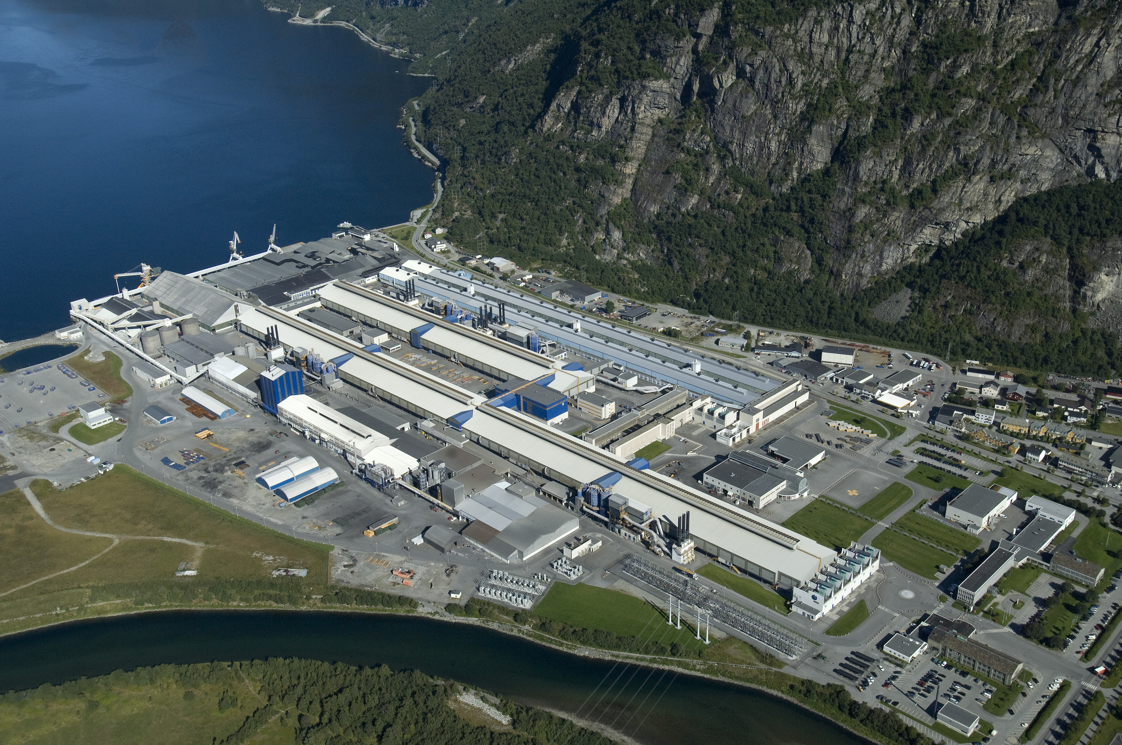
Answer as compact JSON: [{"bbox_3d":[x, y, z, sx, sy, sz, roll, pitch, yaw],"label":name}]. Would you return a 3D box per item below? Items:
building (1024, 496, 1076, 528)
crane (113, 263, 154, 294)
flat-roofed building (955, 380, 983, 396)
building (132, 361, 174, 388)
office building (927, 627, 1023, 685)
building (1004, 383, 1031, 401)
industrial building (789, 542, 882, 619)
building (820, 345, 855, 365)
[{"bbox_3d":[364.984,104.864,839.470,31.500,8.000,19.500,21,32,40],"label":"building"},{"bbox_3d":[-509.070,-110.710,1340.430,47.300,39.250,13.080,-6,26,-9],"label":"crane"},{"bbox_3d":[383.340,14.200,1051.480,20.730,4.230,12.280,11,28,25],"label":"flat-roofed building"},{"bbox_3d":[-405.270,1.420,1109.680,47.500,6.800,15.100,21,33,40],"label":"building"},{"bbox_3d":[262.440,176.550,709.770,54.660,9.450,18.920,21,33,39],"label":"office building"},{"bbox_3d":[417.693,18.139,1027.627,14.400,8.700,18.200,11,27,26],"label":"building"},{"bbox_3d":[190.850,144.080,777.840,20.630,14.590,81.510,21,34,40],"label":"industrial building"},{"bbox_3d":[275.920,-15.850,1112.900,29.590,12.880,16.600,8,27,19],"label":"building"}]

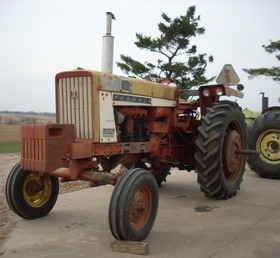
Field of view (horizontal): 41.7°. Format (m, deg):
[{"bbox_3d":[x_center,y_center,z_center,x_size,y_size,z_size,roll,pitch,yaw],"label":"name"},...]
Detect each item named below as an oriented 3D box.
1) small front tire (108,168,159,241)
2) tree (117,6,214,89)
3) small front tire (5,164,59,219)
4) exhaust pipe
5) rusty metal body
[{"bbox_3d":[-0.045,0.826,3.978,0.200,0.750,0.750,2,3,34],"label":"small front tire"},{"bbox_3d":[1.130,-2.318,15.919,4.400,6.100,4.300,0,2,0],"label":"tree"},{"bbox_3d":[-1.362,0.784,4.749,0.200,0.750,0.750,2,3,34],"label":"small front tire"},{"bbox_3d":[-0.416,-1.090,4.673,0.145,0.800,0.145,2,3,30],"label":"exhaust pipe"},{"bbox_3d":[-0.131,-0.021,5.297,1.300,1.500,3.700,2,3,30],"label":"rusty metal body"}]

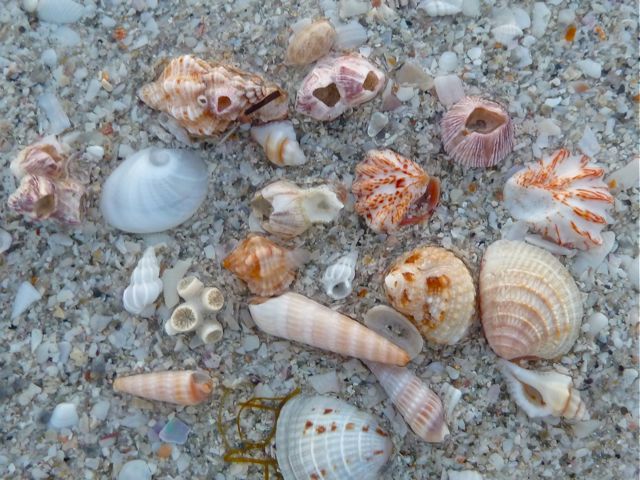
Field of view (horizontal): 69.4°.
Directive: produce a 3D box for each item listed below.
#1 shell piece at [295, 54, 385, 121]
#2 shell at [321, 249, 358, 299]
[{"bbox_3d":[0.006,-0.044,0.135,0.027,0.012,0.017,-23,79,-5],"label":"shell piece"},{"bbox_3d":[0.006,0.010,0.125,0.008,0.007,0.014,23,79,5],"label":"shell"}]

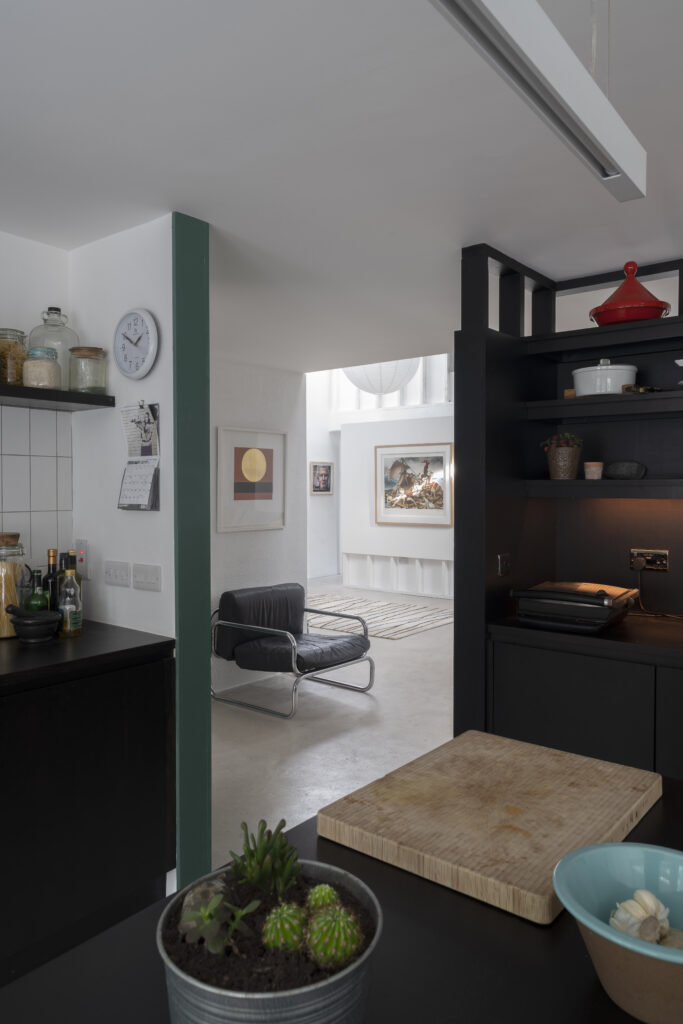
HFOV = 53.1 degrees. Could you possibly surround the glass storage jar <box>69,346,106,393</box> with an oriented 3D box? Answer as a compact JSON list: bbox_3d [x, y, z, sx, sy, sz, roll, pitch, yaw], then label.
[{"bbox_3d":[-0.885,-0.488,2.388,0.122,0.165,0.122,0,2,0],"label":"glass storage jar"}]

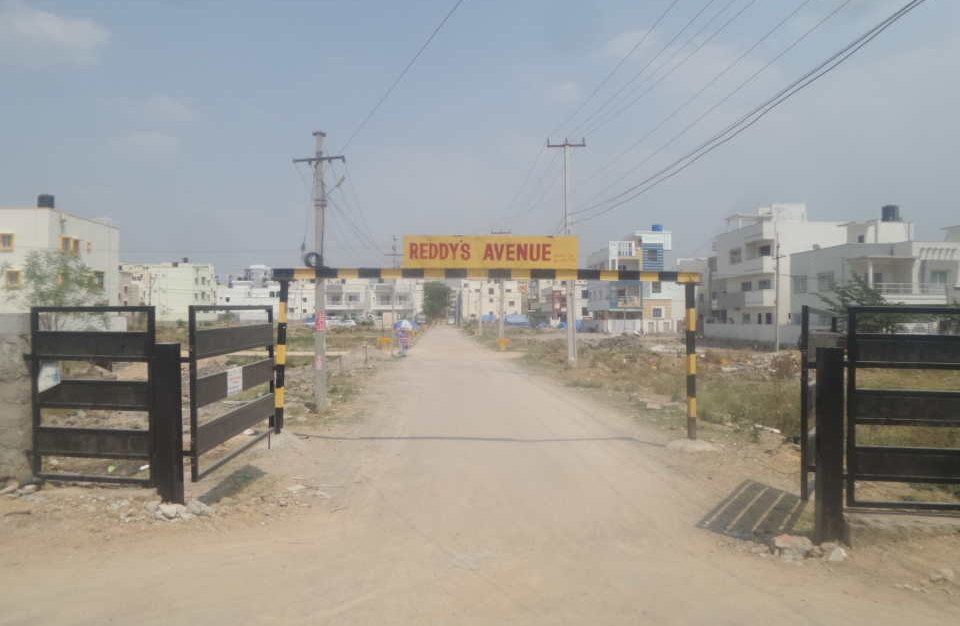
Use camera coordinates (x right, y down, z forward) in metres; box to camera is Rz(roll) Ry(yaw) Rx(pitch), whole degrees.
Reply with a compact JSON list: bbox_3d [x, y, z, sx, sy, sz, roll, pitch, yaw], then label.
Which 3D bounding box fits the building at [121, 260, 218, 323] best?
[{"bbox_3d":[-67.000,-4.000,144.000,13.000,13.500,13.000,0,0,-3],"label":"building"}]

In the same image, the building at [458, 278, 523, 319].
[{"bbox_3d":[3.200,-2.900,170.000,14.000,12.000,12.000,0,0,-3],"label":"building"}]

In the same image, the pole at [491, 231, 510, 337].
[{"bbox_3d":[1.880,-2.600,61.000,1.800,10.100,0.400,0,0,-3],"label":"pole"}]

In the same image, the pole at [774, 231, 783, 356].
[{"bbox_3d":[17.950,-1.170,40.000,0.550,7.200,0.400,0,0,-3],"label":"pole"}]

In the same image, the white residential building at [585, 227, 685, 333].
[{"bbox_3d":[20.900,-4.200,92.500,9.600,13.400,13.500,0,0,-3],"label":"white residential building"}]

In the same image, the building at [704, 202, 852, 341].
[{"bbox_3d":[30.100,-3.900,66.500,9.400,12.800,12.500,0,0,-3],"label":"building"}]

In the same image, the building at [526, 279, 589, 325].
[{"bbox_3d":[15.000,-2.300,131.000,10.000,10.200,12.000,0,0,-3],"label":"building"}]

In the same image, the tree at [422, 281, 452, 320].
[{"bbox_3d":[-11.800,-2.800,185.000,8.300,11.700,8.300,0,0,-3],"label":"tree"}]

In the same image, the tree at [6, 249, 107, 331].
[{"bbox_3d":[-25.200,-0.650,39.500,5.800,6.100,5.400,0,0,-3],"label":"tree"}]

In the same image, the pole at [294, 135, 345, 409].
[{"bbox_3d":[-3.740,-0.960,15.400,1.200,6.480,0.500,0,0,-3],"label":"pole"}]

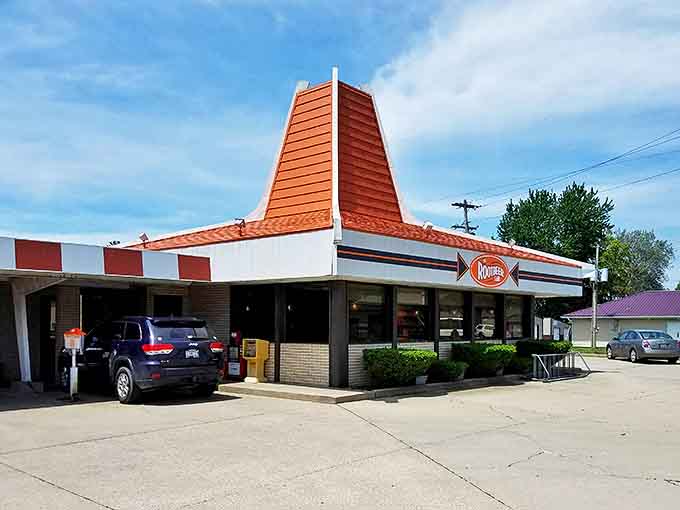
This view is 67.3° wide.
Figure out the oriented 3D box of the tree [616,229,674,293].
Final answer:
[{"bbox_3d":[42.396,3.984,72.156,9.200,15.435,8.800,0,-8,0],"label":"tree"}]

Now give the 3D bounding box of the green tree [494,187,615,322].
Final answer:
[{"bbox_3d":[23.256,0.650,55.459,12.300,17.343,11.500,0,-8,0],"label":"green tree"}]

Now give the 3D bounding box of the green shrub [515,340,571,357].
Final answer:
[{"bbox_3d":[6.641,3.274,16.591,2.000,0.980,0.800,7,-10,-39],"label":"green shrub"}]

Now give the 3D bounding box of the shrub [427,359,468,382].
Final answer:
[{"bbox_3d":[2.752,3.031,13.451,1.100,0.580,0.660,7,-10,-39],"label":"shrub"}]

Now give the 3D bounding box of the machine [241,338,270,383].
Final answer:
[{"bbox_3d":[-2.133,2.726,13.298,0.500,1.140,0.430,-7,-11,40],"label":"machine"}]

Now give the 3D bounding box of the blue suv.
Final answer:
[{"bbox_3d":[-4.760,2.344,11.919,4.800,1.770,1.980,-7,-11,41],"label":"blue suv"}]

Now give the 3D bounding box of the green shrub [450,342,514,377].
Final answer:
[{"bbox_3d":[4.108,3.003,14.573,2.000,0.950,0.730,7,-10,-39],"label":"green shrub"}]

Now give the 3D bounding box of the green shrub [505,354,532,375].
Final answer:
[{"bbox_3d":[5.283,3.338,15.507,0.950,0.550,0.620,7,-10,-39],"label":"green shrub"}]

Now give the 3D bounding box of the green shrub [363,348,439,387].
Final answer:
[{"bbox_3d":[1.480,2.734,12.431,1.800,0.880,0.730,7,-10,-39],"label":"green shrub"}]

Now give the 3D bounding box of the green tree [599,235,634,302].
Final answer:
[{"bbox_3d":[34.186,4.137,64.054,6.000,12.854,6.000,0,-8,0],"label":"green tree"}]

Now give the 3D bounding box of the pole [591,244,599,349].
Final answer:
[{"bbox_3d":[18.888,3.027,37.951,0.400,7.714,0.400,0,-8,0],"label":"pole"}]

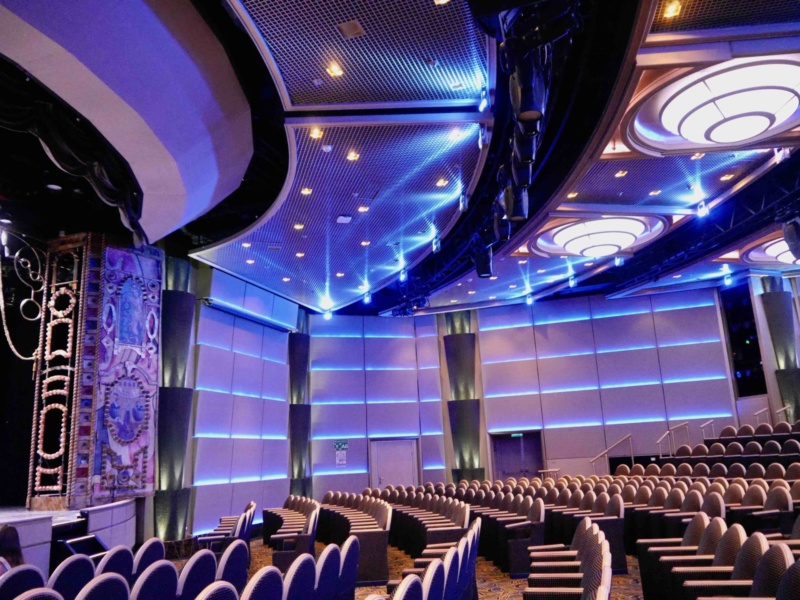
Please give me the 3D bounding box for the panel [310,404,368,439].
[{"bbox_3d":[-1.632,3.261,17.483,1.478,0.892,0.060,1,-14,-17],"label":"panel"}]

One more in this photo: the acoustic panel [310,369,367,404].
[{"bbox_3d":[-1.673,2.368,17.702,1.485,0.892,0.060,1,-14,-17],"label":"acoustic panel"}]

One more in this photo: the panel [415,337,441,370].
[{"bbox_3d":[0.798,1.499,18.503,0.619,0.892,0.060,-5,-14,9],"label":"panel"}]

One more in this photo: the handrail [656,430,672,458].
[{"bbox_3d":[6.069,3.343,14.835,0.474,0.657,0.060,3,-15,-24],"label":"handrail"}]

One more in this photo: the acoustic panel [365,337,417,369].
[{"bbox_3d":[-0.267,1.513,18.355,1.476,0.892,0.060,1,-14,-17],"label":"acoustic panel"}]

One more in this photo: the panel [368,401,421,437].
[{"bbox_3d":[-0.182,3.298,17.919,1.478,0.892,0.060,1,-14,-17],"label":"panel"}]

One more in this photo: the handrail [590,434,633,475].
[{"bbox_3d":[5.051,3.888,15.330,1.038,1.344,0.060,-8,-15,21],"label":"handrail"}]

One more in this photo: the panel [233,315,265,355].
[{"bbox_3d":[-3.464,0.825,14.922,0.060,0.892,1.175,-7,-15,19],"label":"panel"}]

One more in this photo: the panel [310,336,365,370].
[{"bbox_3d":[-1.722,1.475,17.918,1.490,0.892,0.060,1,-14,-17],"label":"panel"}]

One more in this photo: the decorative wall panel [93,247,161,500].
[{"bbox_3d":[-4.928,1.244,11.830,0.120,4.572,1.200,-11,-16,32],"label":"decorative wall panel"}]

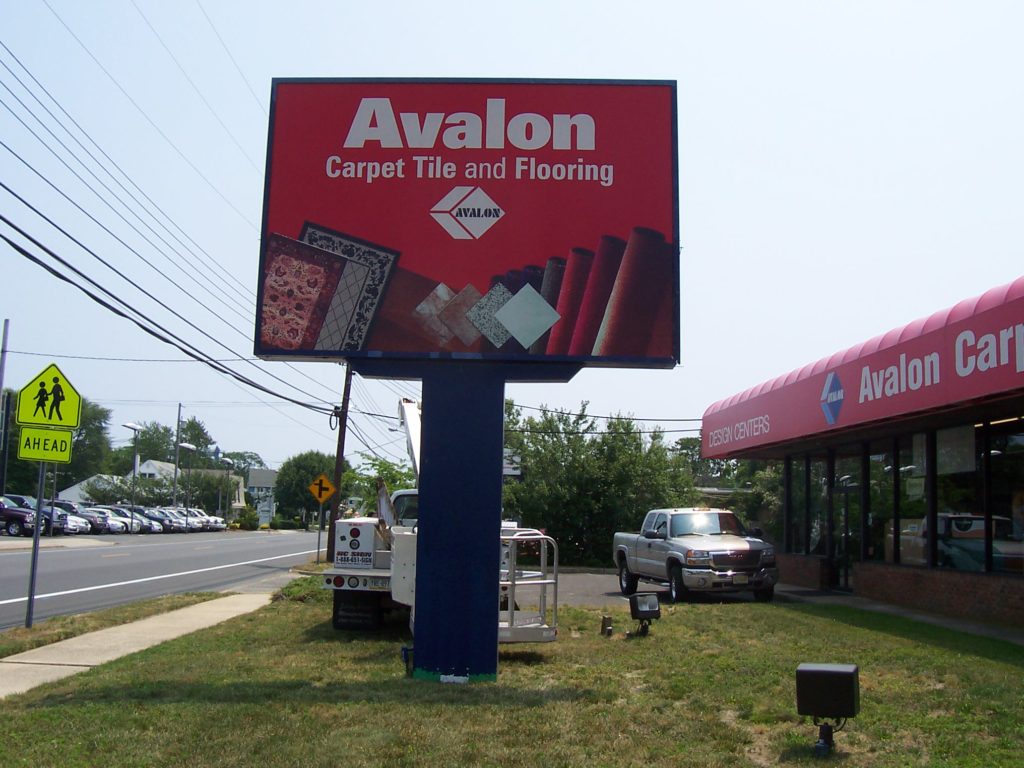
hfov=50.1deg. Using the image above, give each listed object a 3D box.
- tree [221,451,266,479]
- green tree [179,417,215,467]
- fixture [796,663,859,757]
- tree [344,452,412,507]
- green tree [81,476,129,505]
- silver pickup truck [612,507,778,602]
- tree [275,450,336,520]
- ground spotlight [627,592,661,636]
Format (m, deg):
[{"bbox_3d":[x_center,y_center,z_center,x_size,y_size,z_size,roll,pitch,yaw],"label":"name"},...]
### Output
[{"bbox_3d":[-39.251,15.423,160.000,7.800,11.300,7.800,3,-8,-14],"label":"tree"},{"bbox_3d":[-35.391,9.475,122.000,6.500,12.200,6.500,2,-7,0],"label":"green tree"},{"bbox_3d":[2.205,2.275,7.650,0.420,0.650,0.240,0,-7,14],"label":"fixture"},{"bbox_3d":[-5.916,5.459,50.000,4.000,4.700,4.000,2,-7,-7],"label":"tree"},{"bbox_3d":[-31.862,9.311,86.000,3.900,4.300,3.900,4,-8,-20],"label":"green tree"},{"bbox_3d":[3.793,3.652,23.307,2.080,1.950,5.790,3,-7,-9],"label":"silver pickup truck"},{"bbox_3d":[-21.983,11.677,120.000,8.200,8.600,8.200,3,-8,-11],"label":"tree"},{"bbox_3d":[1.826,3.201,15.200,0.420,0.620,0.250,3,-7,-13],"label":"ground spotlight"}]

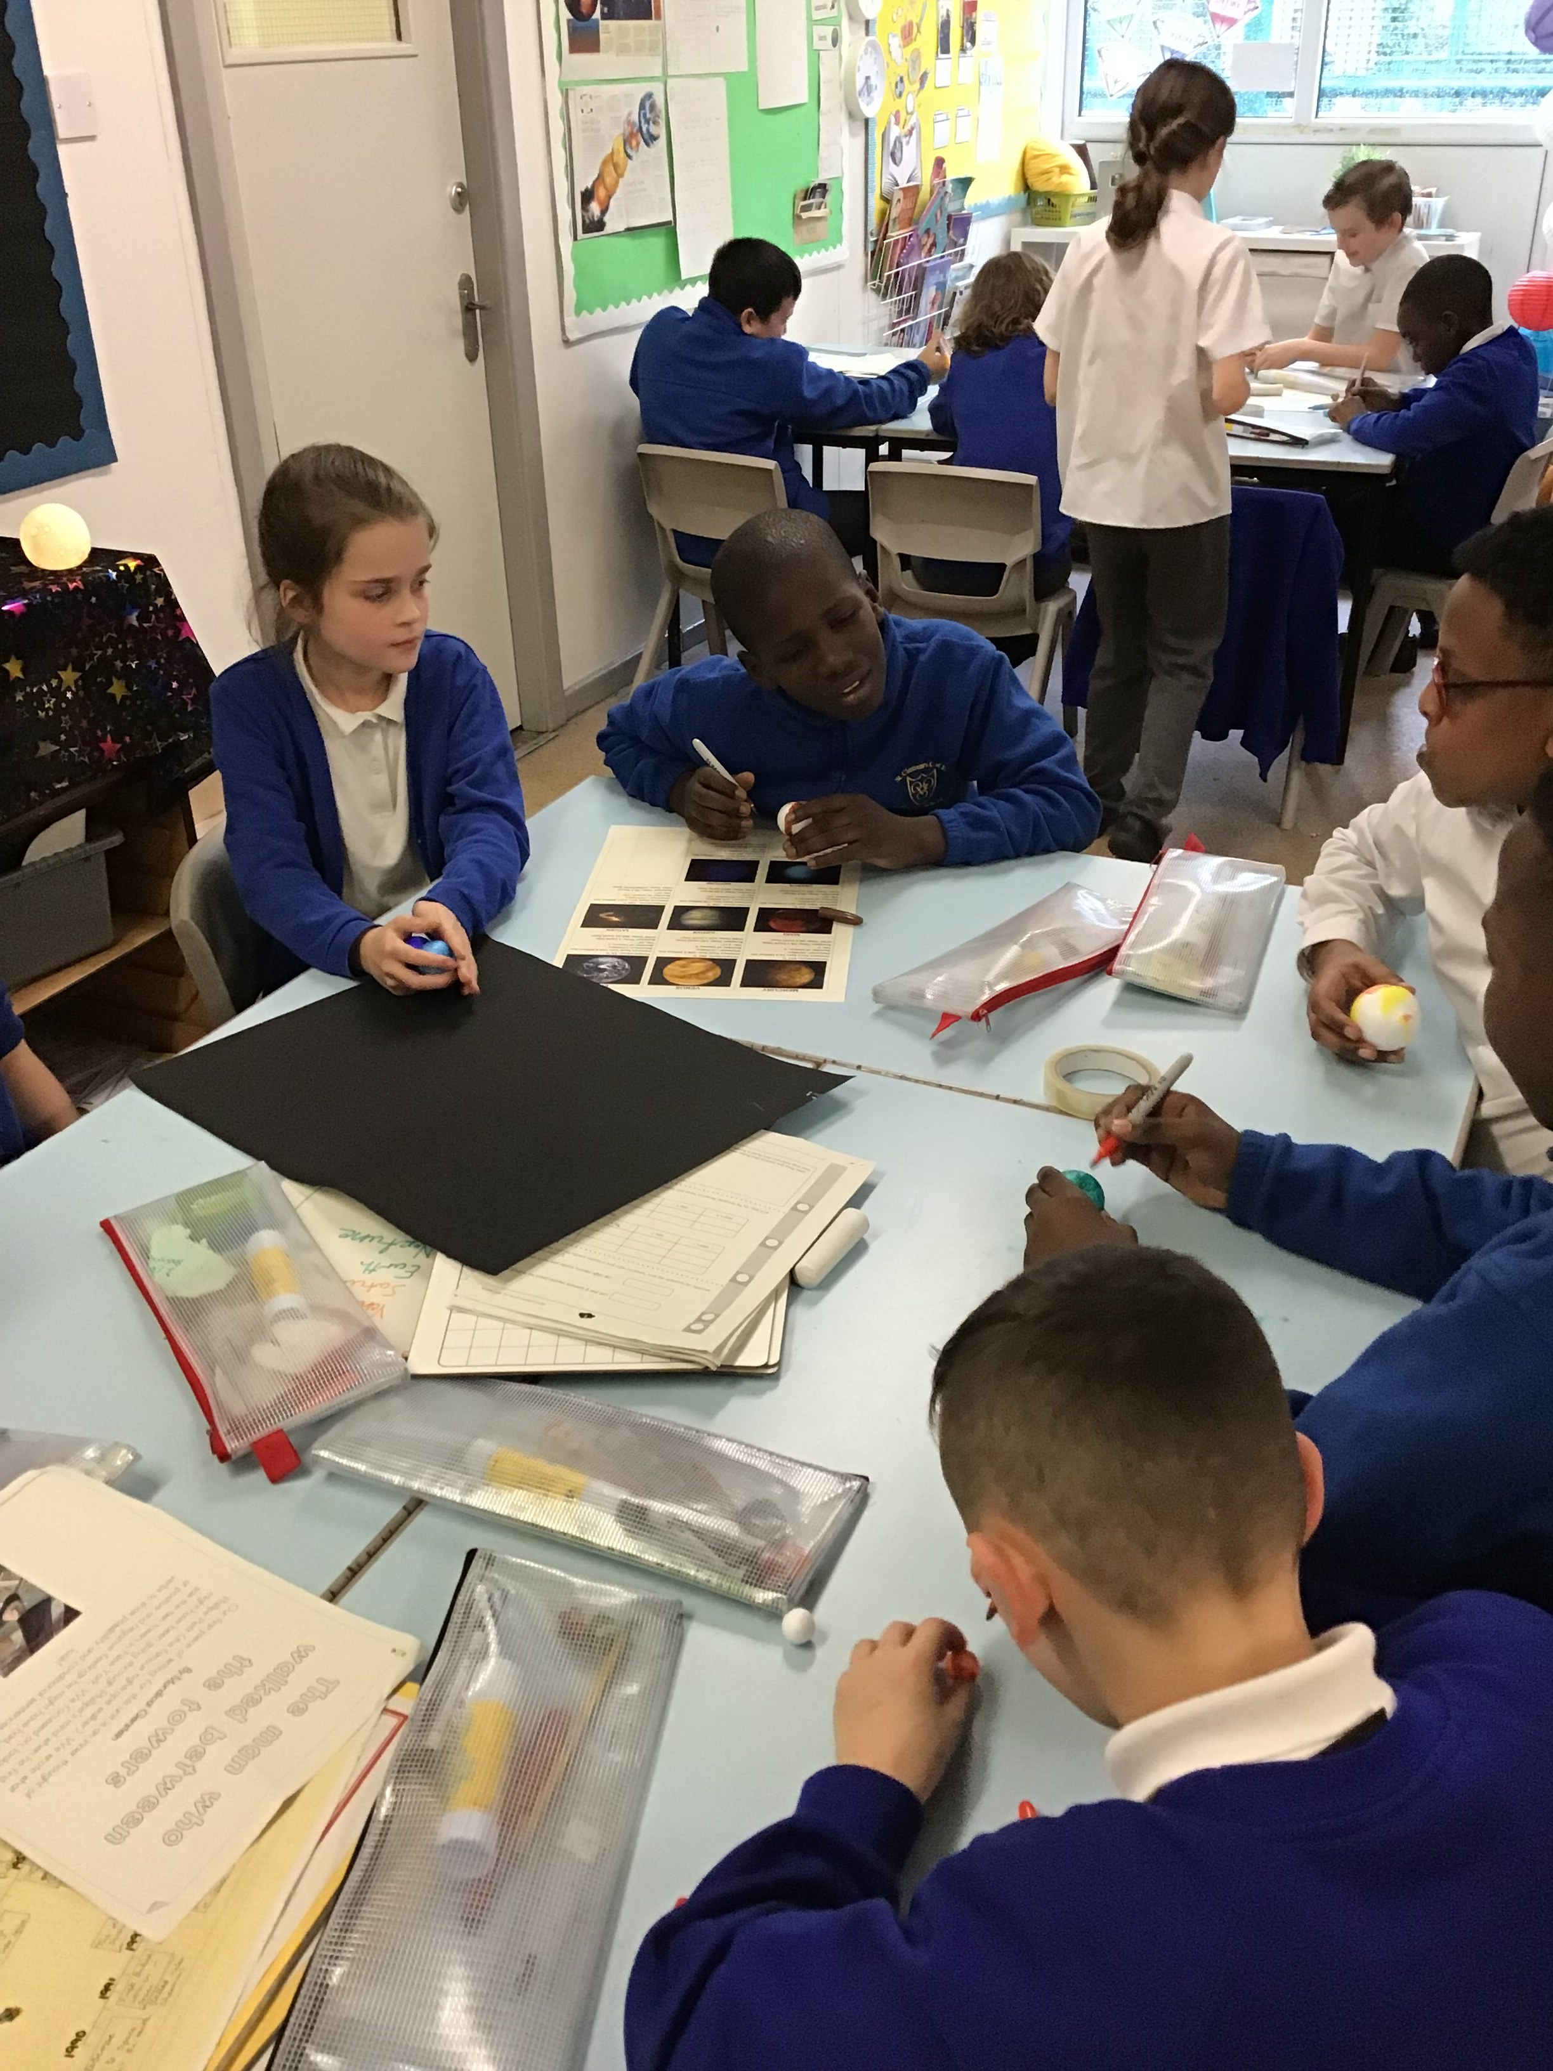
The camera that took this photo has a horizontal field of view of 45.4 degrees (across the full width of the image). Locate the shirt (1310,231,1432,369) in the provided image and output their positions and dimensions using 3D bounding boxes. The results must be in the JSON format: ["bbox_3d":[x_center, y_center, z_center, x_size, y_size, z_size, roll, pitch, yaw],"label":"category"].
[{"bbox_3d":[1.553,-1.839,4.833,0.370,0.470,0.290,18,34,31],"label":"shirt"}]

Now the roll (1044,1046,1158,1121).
[{"bbox_3d":[0.285,0.041,1.612,0.100,0.022,0.100,-1,28,1],"label":"roll"}]

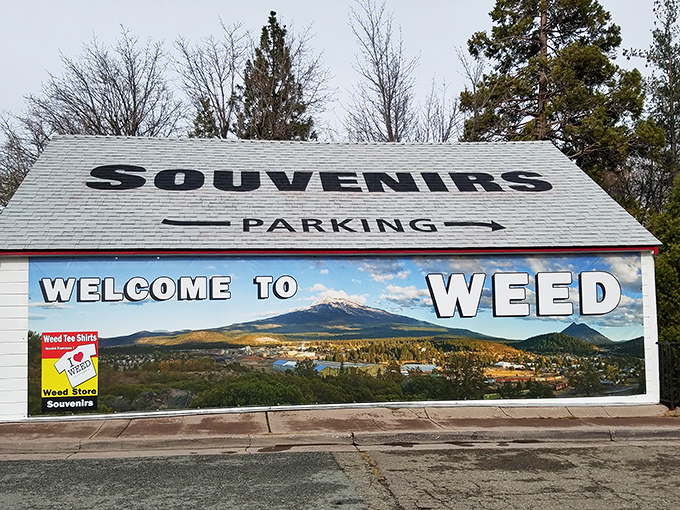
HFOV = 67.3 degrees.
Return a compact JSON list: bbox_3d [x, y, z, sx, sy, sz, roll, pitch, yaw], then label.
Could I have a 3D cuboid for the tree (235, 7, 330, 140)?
[{"bbox_3d":[-2.739,-4.097,21.700,4.500,12.800,4.500,-1,-3,0],"label":"tree"}]

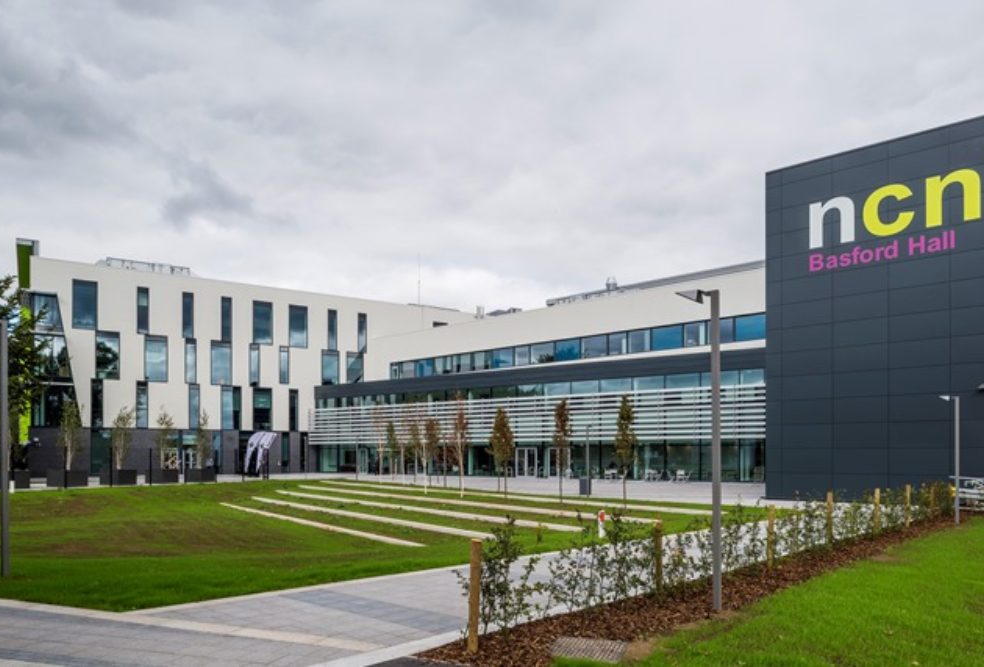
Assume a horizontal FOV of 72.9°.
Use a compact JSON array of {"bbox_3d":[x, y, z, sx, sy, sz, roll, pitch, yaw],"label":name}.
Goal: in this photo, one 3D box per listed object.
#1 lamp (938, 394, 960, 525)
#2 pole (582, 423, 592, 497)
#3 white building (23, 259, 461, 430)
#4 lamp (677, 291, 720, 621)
[{"bbox_3d":[13.575,3.768,19.865,0.580,3.800,0.250,-6,-8,43],"label":"lamp"},{"bbox_3d":[5.007,6.512,34.170,0.250,3.700,0.550,-5,-8,40],"label":"pole"},{"bbox_3d":[-21.814,2.990,64.321,38.800,12.600,14.000,5,-9,-36],"label":"white building"},{"bbox_3d":[2.571,1.447,8.366,0.600,3.930,0.250,-5,-8,42],"label":"lamp"}]

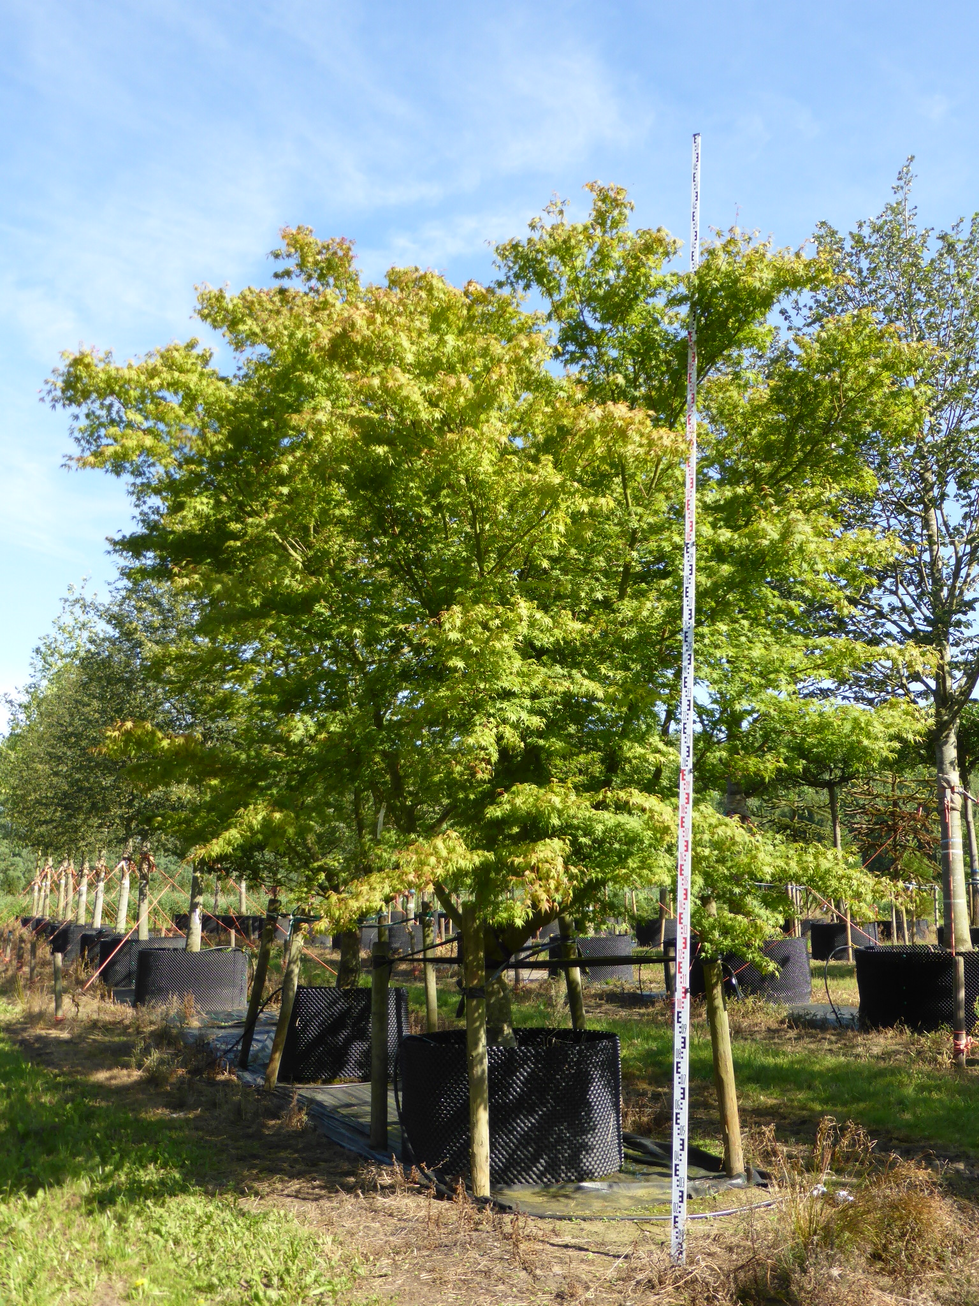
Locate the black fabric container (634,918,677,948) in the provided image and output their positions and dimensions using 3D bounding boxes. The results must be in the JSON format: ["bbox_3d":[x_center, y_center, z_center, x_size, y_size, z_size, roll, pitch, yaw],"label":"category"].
[{"bbox_3d":[4.105,6.609,30.304,1.300,0.660,1.270,0,-10,0],"label":"black fabric container"}]

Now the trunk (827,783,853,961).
[{"bbox_3d":[6.912,4.296,25.303,0.250,3.453,0.220,-1,-10,0],"label":"trunk"}]

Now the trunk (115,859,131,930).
[{"bbox_3d":[-6.075,4.022,21.305,0.170,1.200,0.170,2,-10,0],"label":"trunk"}]

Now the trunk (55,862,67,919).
[{"bbox_3d":[-8.413,4.673,25.228,0.141,1.125,0.141,5,-11,-18],"label":"trunk"}]

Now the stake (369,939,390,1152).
[{"bbox_3d":[-0.638,2.272,7.467,0.100,1.184,0.100,0,-10,0],"label":"stake"}]

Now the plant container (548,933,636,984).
[{"bbox_3d":[1.620,4.824,20.367,1.341,0.726,1.341,0,-10,5],"label":"plant container"}]

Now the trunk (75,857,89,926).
[{"bbox_3d":[-7.222,4.243,22.813,0.145,1.160,0.145,5,-11,-17],"label":"trunk"}]

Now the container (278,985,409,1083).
[{"bbox_3d":[-1.136,2.990,10.220,1.003,0.696,0.953,2,-10,-6],"label":"container"}]

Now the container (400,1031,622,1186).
[{"bbox_3d":[0.126,2.480,7.173,1.210,0.690,1.140,0,-10,0],"label":"container"}]

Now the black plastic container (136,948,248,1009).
[{"bbox_3d":[-3.606,3.936,15.644,1.329,0.661,1.329,3,-10,-12],"label":"black plastic container"}]

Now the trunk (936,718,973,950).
[{"bbox_3d":[5.004,1.945,13.912,0.255,2.500,0.255,-2,-11,19],"label":"trunk"}]

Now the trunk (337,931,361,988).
[{"bbox_3d":[-1.128,2.452,10.316,0.176,0.472,0.176,2,-10,-6],"label":"trunk"}]

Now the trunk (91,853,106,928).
[{"bbox_3d":[-7.124,4.355,23.417,0.170,1.337,0.170,1,-10,0],"label":"trunk"}]

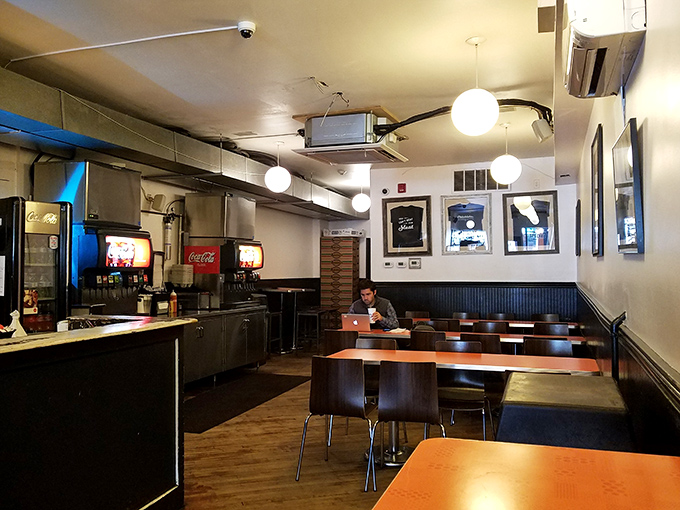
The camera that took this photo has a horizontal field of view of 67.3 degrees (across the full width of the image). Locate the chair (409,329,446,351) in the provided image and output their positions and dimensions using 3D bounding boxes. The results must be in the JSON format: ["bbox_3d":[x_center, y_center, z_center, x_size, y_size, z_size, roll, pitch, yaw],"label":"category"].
[{"bbox_3d":[0.905,1.131,4.920,0.510,0.820,0.500,-1,-2,23],"label":"chair"}]

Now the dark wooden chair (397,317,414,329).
[{"bbox_3d":[0.780,1.170,6.215,0.510,0.820,0.500,-1,-2,23],"label":"dark wooden chair"}]

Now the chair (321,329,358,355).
[{"bbox_3d":[0.110,1.163,5.165,0.520,0.840,0.500,-1,-2,26],"label":"chair"}]

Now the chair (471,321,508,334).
[{"bbox_3d":[1.590,1.166,5.494,0.520,0.840,0.500,-1,-2,24],"label":"chair"}]

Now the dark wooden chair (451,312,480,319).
[{"bbox_3d":[1.723,1.255,7.069,0.480,0.835,0.520,-1,-3,23],"label":"dark wooden chair"}]

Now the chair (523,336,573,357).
[{"bbox_3d":[1.649,1.132,4.018,0.480,0.835,0.520,-1,-3,23],"label":"chair"}]

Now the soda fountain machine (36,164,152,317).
[{"bbox_3d":[-2.582,-0.116,5.520,0.930,1.600,0.750,-1,-2,23],"label":"soda fountain machine"}]

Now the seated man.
[{"bbox_3d":[0.412,0.950,5.957,0.560,1.310,0.760,-1,-2,24],"label":"seated man"}]

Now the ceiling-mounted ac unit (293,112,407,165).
[{"bbox_3d":[0.147,-1.284,5.757,0.960,0.340,0.890,-1,-3,23],"label":"ceiling-mounted ac unit"}]

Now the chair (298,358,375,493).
[{"bbox_3d":[0.036,1.108,3.591,0.530,0.840,0.500,-1,-2,19],"label":"chair"}]

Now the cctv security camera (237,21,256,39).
[{"bbox_3d":[-0.576,-1.400,3.178,0.110,0.085,0.110,0,-2,0],"label":"cctv security camera"}]

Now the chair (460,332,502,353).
[{"bbox_3d":[1.315,1.120,4.662,0.510,0.820,0.500,-1,-2,23],"label":"chair"}]

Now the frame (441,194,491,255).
[{"bbox_3d":[1.846,-0.445,7.459,0.710,0.875,0.035,-1,-2,23],"label":"frame"}]

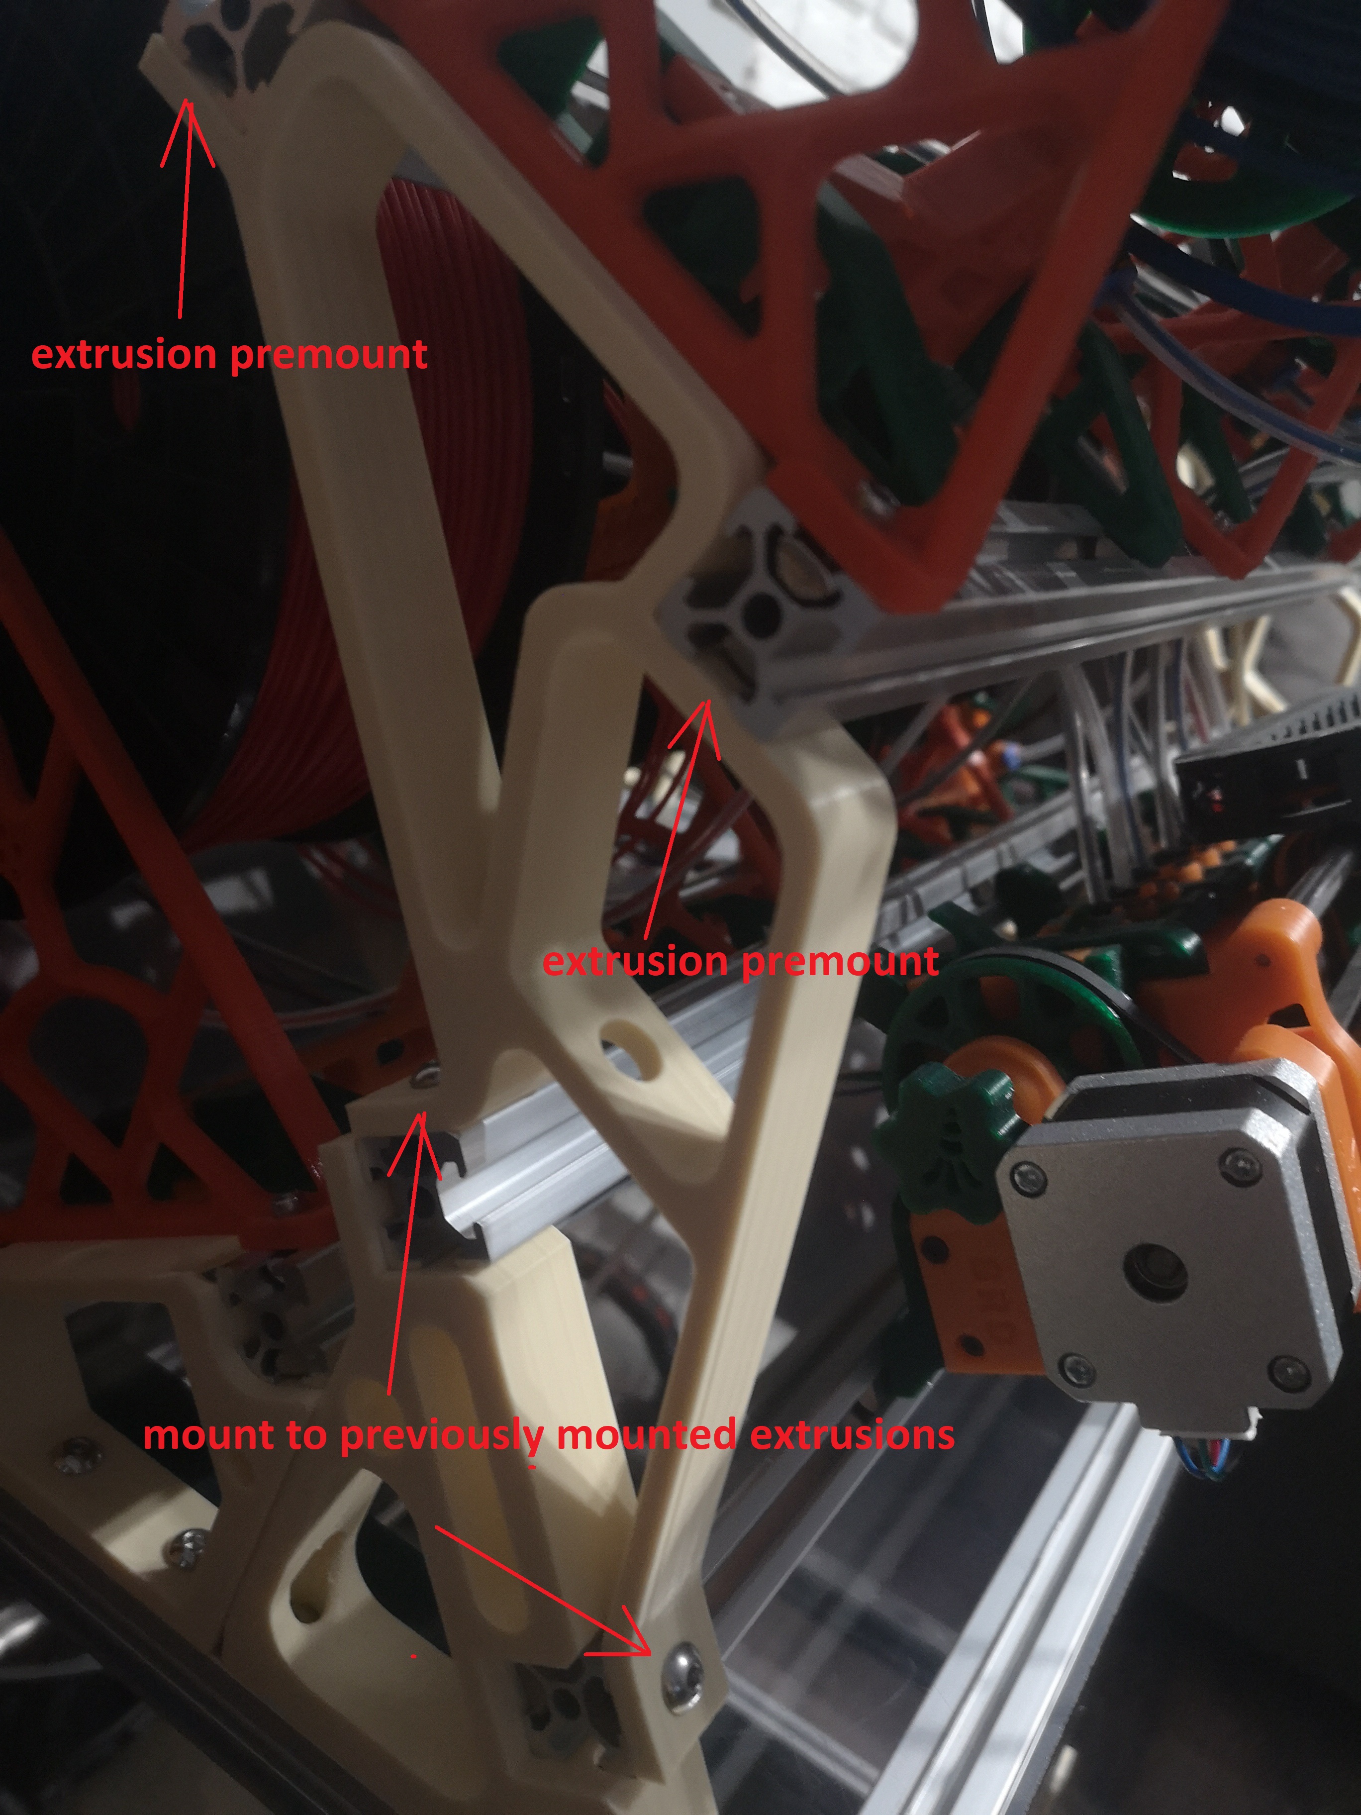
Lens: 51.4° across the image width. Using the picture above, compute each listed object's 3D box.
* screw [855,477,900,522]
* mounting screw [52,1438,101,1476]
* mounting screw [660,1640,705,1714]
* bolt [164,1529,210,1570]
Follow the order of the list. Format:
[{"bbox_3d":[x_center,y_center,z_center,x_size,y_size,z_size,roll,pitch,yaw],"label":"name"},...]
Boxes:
[{"bbox_3d":[0.021,-0.043,0.148,0.006,0.002,0.006,51,33,11],"label":"screw"},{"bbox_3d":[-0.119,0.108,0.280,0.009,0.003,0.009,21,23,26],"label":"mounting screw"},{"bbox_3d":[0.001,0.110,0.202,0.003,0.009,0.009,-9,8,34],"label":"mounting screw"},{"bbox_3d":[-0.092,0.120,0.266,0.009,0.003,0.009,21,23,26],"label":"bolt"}]

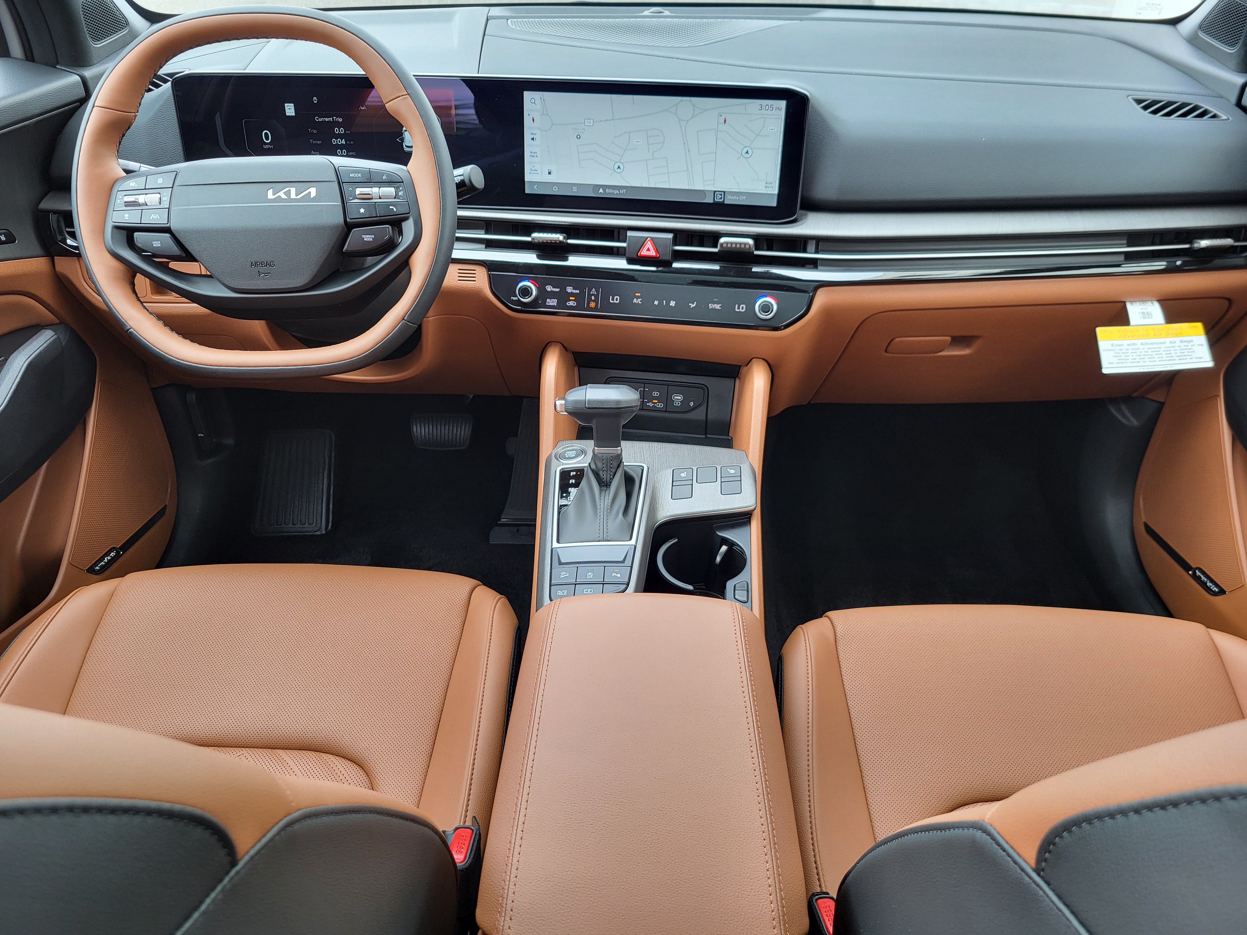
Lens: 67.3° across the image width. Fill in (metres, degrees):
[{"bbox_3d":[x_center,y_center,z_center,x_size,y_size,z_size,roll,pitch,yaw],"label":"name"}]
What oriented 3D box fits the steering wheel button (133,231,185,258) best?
[{"bbox_3d":[-0.459,-0.221,0.926,0.047,0.024,0.016,-1,8,2],"label":"steering wheel button"}]

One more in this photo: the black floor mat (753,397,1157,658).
[{"bbox_3d":[0.491,0.075,1.520,0.540,0.100,0.620,1,32,2],"label":"black floor mat"}]

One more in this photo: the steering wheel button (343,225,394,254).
[{"bbox_3d":[-0.250,-0.224,0.919,0.047,0.024,0.016,-1,8,2],"label":"steering wheel button"}]

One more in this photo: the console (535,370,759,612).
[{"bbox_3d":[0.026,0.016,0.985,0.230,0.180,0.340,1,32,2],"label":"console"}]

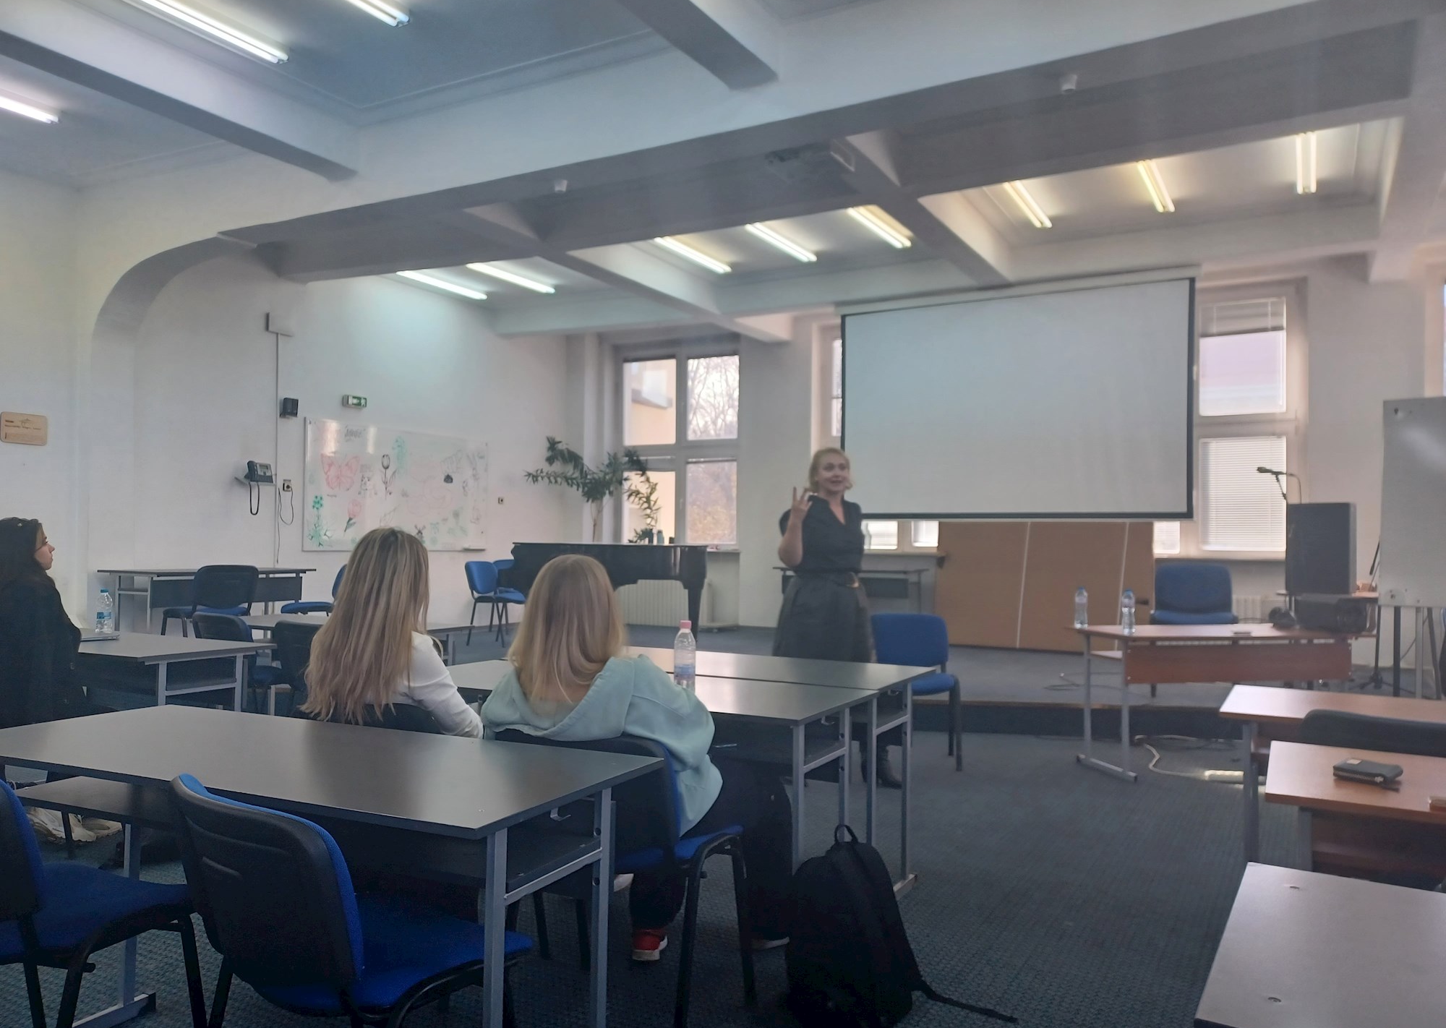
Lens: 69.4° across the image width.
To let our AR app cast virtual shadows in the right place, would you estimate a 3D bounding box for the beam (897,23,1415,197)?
[{"bbox_3d":[2.564,-2.473,6.588,2.880,0.420,0.300,0,-2,29],"label":"beam"}]

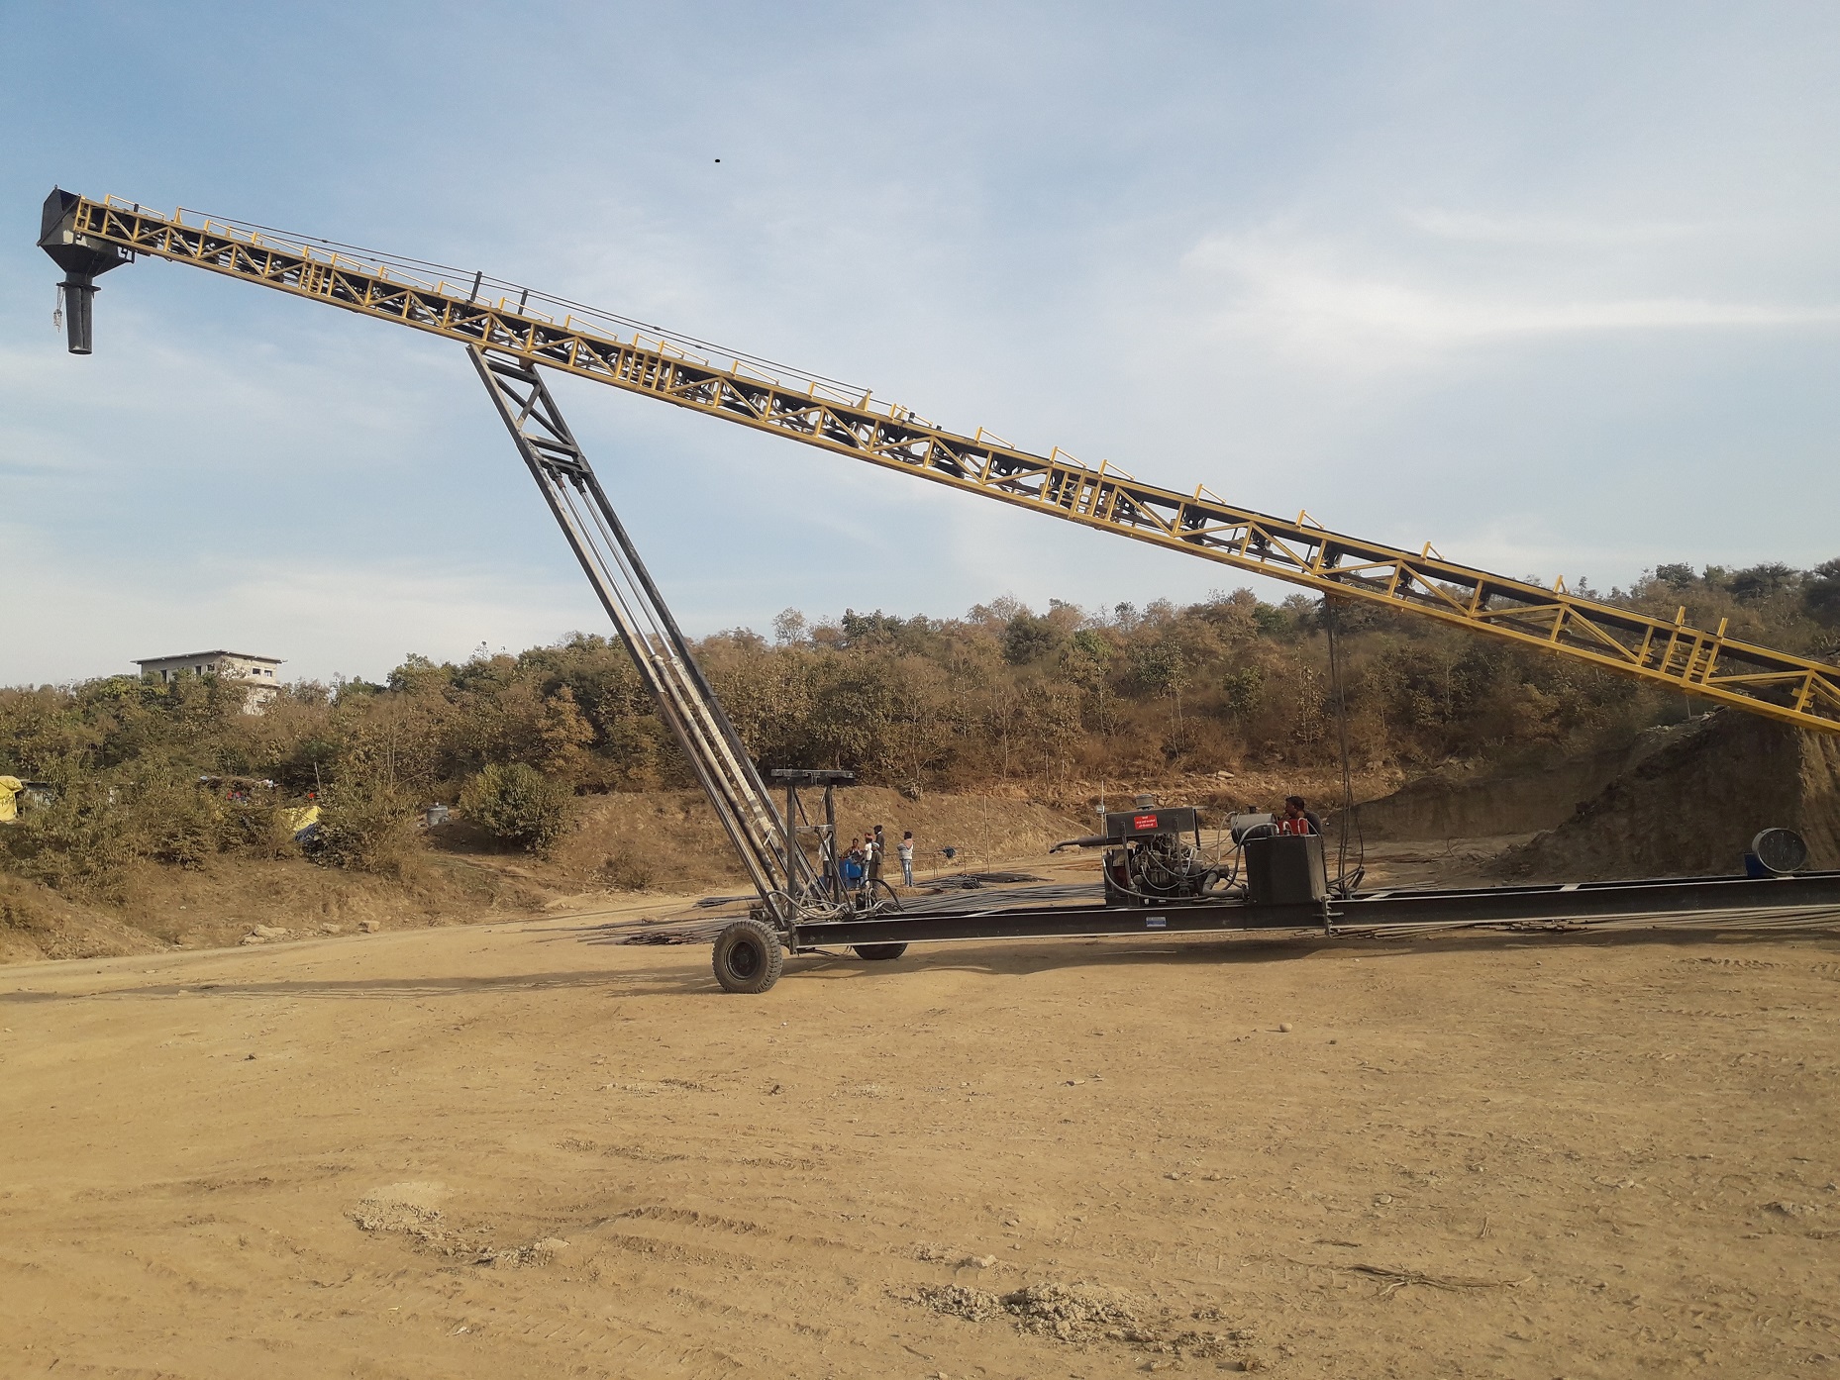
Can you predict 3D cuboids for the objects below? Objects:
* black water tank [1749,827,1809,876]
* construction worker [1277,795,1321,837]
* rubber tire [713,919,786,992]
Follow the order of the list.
[{"bbox_3d":[9.298,1.731,16.086,0.480,0.480,0.660,-7,-6,27],"label":"black water tank"},{"bbox_3d":[4.834,2.085,18.679,0.420,1.500,0.500,0,-6,-30],"label":"construction worker"},{"bbox_3d":[-2.406,3.750,20.900,1.030,1.030,0.280,-7,-6,27],"label":"rubber tire"}]

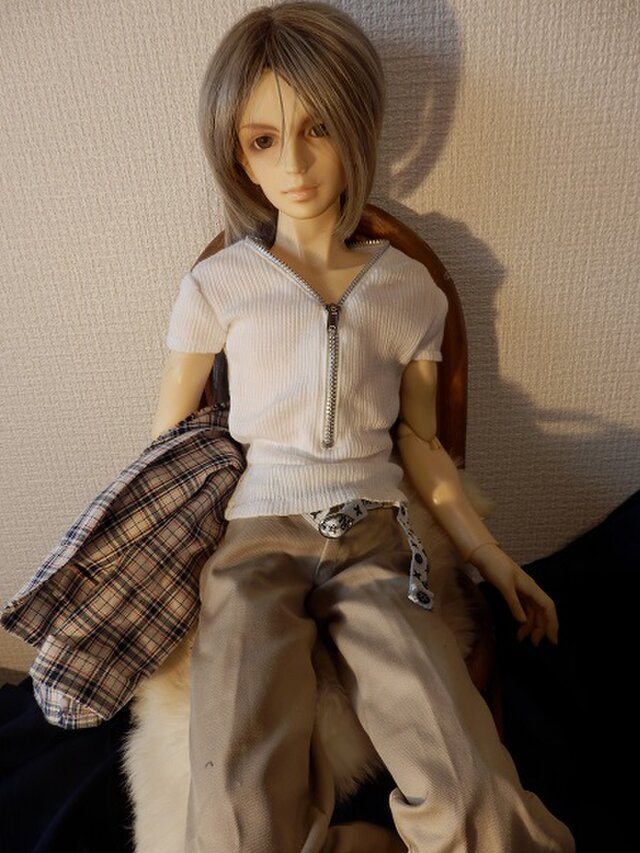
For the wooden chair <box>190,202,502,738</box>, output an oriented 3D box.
[{"bbox_3d":[0.003,0.097,0.398,0.219,0.442,0.232,-3,25,3],"label":"wooden chair"}]

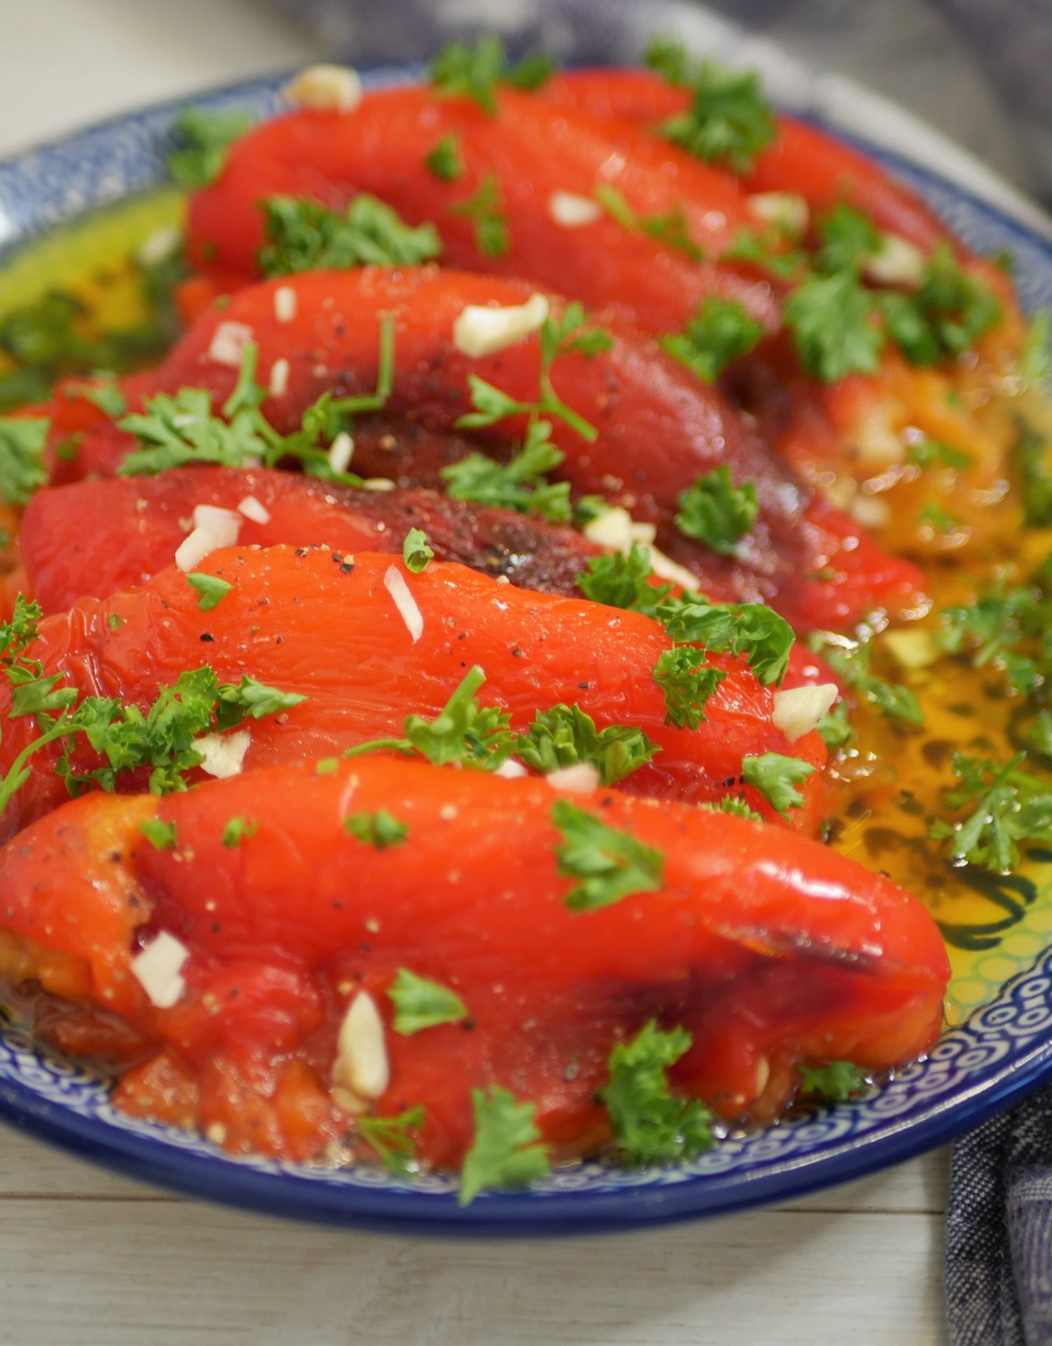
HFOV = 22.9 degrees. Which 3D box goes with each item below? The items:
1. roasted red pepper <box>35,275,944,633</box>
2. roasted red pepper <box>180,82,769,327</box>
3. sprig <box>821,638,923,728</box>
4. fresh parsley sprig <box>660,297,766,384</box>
[{"bbox_3d":[-0.007,-0.032,0.382,0.132,0.037,0.046,12,47,9],"label":"roasted red pepper"},{"bbox_3d":[-0.005,-0.069,0.418,0.102,0.037,0.044,13,47,10],"label":"roasted red pepper"},{"bbox_3d":[0.050,0.001,0.371,0.015,0.007,0.015,3,46,0],"label":"sprig"},{"bbox_3d":[0.028,-0.050,0.385,0.014,0.008,0.015,18,48,14],"label":"fresh parsley sprig"}]

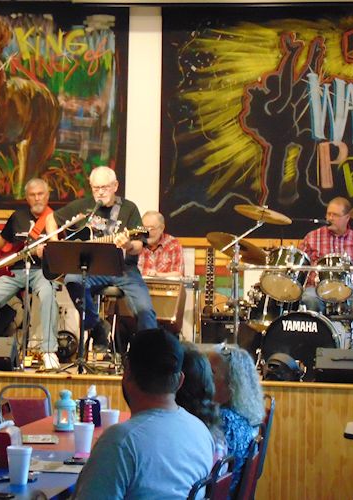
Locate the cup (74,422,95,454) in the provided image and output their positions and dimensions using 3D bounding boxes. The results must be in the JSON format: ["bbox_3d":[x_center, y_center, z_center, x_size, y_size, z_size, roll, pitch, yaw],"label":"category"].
[{"bbox_3d":[-0.430,0.883,6.400,0.094,0.140,0.094,1,-3,0],"label":"cup"}]

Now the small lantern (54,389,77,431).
[{"bbox_3d":[-0.604,0.874,7.450,0.118,0.225,0.118,1,-3,0],"label":"small lantern"}]

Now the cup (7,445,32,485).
[{"bbox_3d":[-0.596,0.819,5.200,0.094,0.140,0.094,1,-3,0],"label":"cup"}]

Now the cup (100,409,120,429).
[{"bbox_3d":[-0.343,0.906,7.100,0.094,0.138,0.094,1,-3,0],"label":"cup"}]

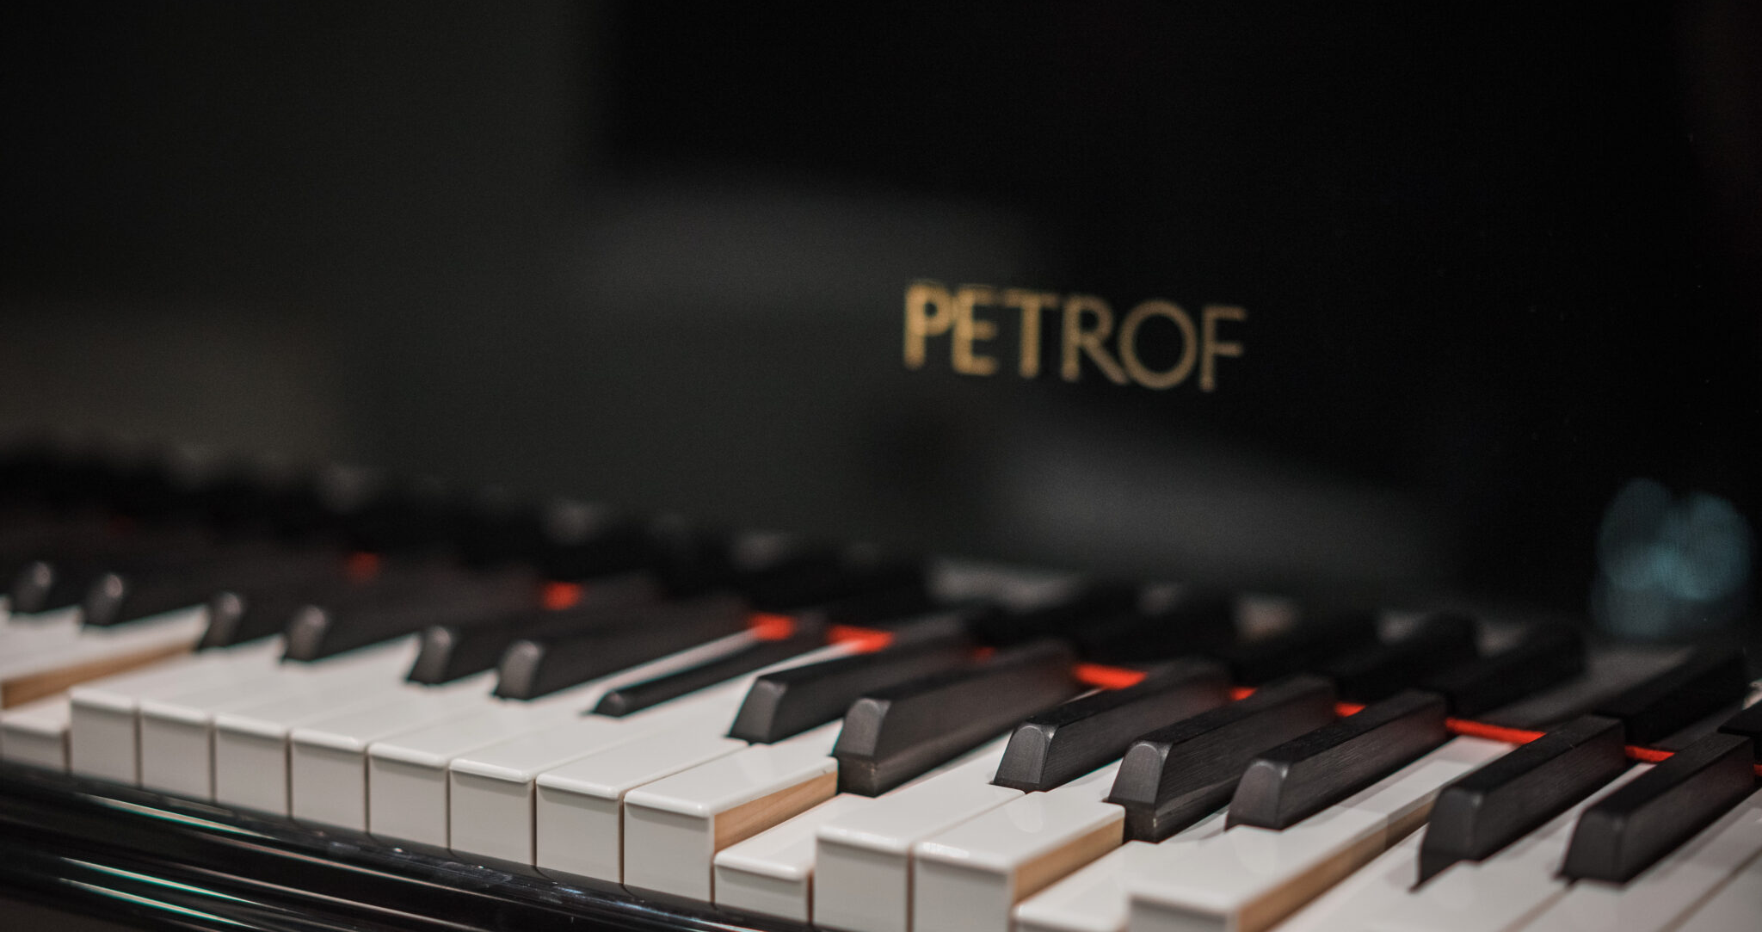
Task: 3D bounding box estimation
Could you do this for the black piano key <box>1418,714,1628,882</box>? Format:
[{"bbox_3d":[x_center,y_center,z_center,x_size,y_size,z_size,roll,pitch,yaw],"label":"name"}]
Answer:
[{"bbox_3d":[0.141,0.070,0.587,0.012,0.013,0.103,6,8,29],"label":"black piano key"}]

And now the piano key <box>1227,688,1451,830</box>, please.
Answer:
[{"bbox_3d":[0.104,0.066,0.607,0.012,0.013,0.103,6,8,29],"label":"piano key"}]

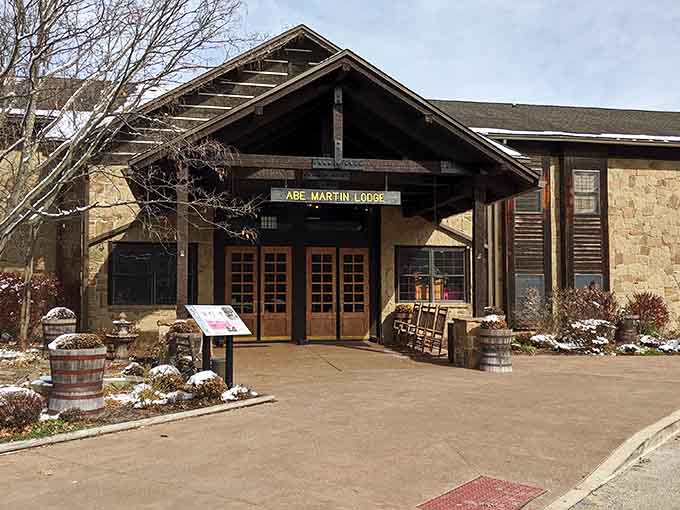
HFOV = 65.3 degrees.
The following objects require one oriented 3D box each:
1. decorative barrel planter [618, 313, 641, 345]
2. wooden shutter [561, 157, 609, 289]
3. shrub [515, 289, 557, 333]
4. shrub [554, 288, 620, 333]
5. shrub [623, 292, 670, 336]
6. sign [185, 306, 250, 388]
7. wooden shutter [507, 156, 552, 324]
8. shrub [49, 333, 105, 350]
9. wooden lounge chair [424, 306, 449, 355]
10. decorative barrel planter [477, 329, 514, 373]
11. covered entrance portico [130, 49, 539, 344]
[{"bbox_3d":[7.545,1.895,13.727,0.600,0.740,0.600,1,-3,-11],"label":"decorative barrel planter"},{"bbox_3d":[7.460,-0.344,16.183,1.500,5.150,0.150,0,-3,-10],"label":"wooden shutter"},{"bbox_3d":[5.418,1.647,14.640,1.170,1.300,1.050,1,-3,-11],"label":"shrub"},{"bbox_3d":[6.480,1.575,13.942,1.750,1.400,1.400,1,-3,-11],"label":"shrub"},{"bbox_3d":[8.495,1.687,14.638,1.330,1.250,1.200,1,-3,-11],"label":"shrub"},{"bbox_3d":[-1.791,1.391,7.794,0.470,1.210,0.910,-2,-3,38],"label":"sign"},{"bbox_3d":[5.663,-0.338,15.882,1.420,5.150,0.150,0,-3,-10],"label":"wooden shutter"},{"bbox_3d":[-3.167,1.055,6.358,0.670,0.240,0.650,1,-3,-11],"label":"shrub"},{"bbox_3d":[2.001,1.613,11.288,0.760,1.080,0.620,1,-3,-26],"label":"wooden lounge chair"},{"bbox_3d":[2.824,1.702,9.532,0.610,0.740,0.610,1,-3,-11],"label":"decorative barrel planter"},{"bbox_3d":[-0.368,-0.624,11.423,7.100,5.550,4.800,1,-3,-11],"label":"covered entrance portico"}]

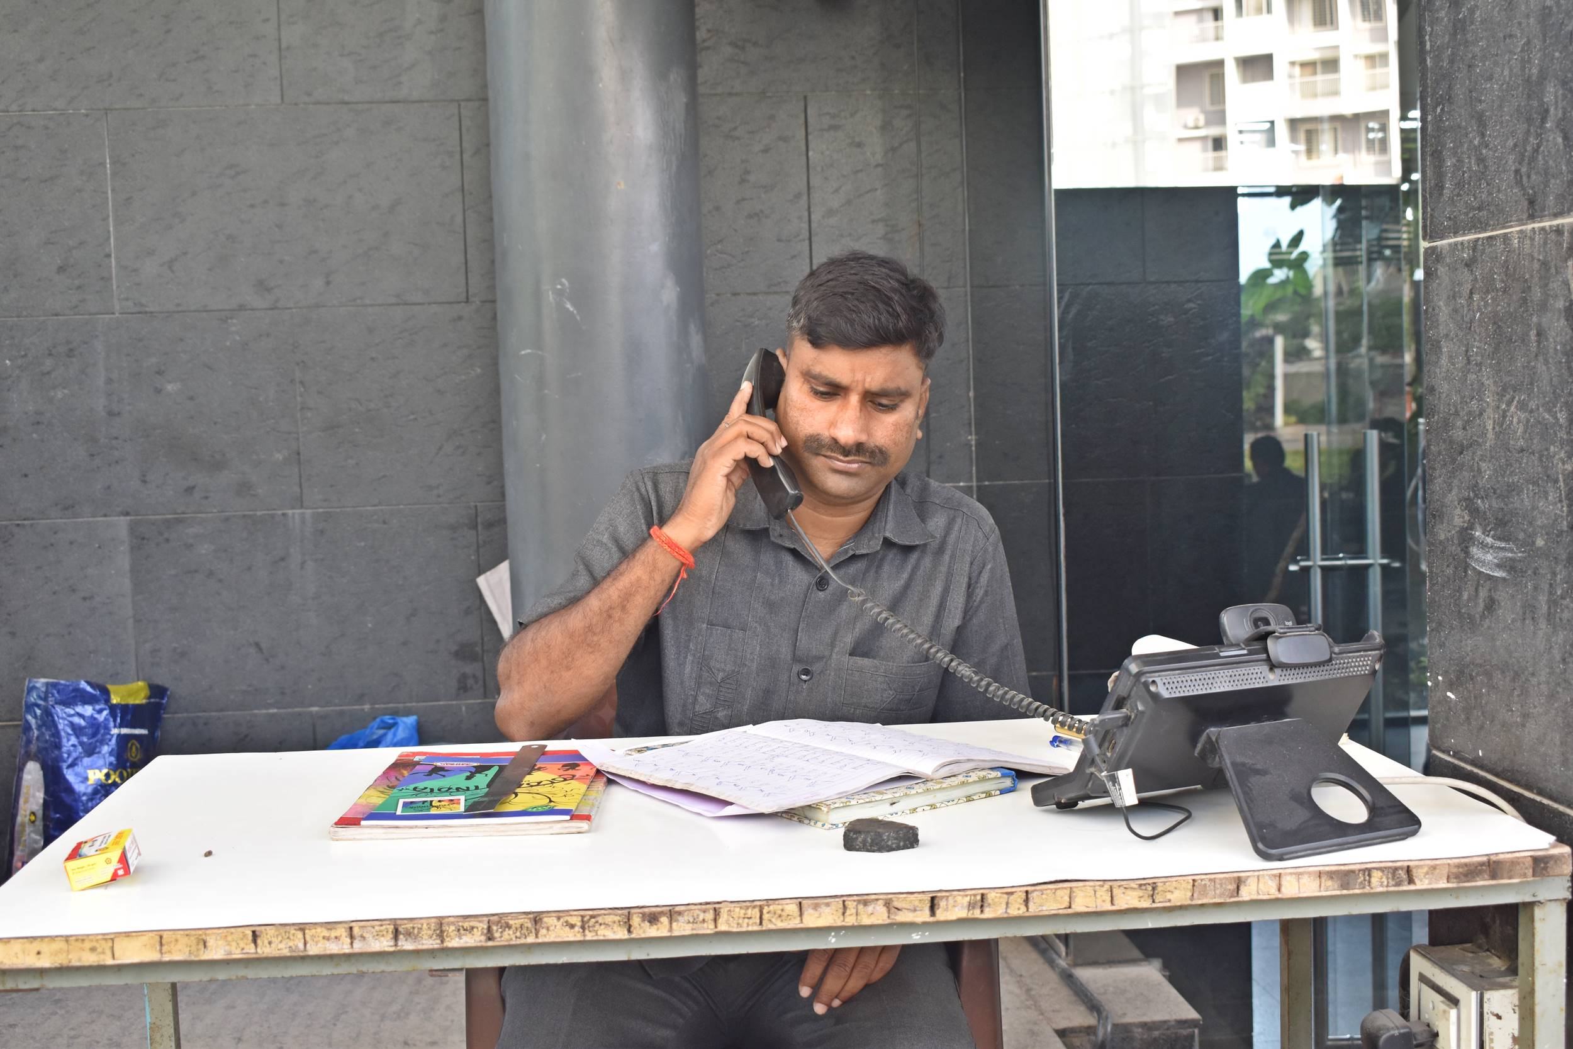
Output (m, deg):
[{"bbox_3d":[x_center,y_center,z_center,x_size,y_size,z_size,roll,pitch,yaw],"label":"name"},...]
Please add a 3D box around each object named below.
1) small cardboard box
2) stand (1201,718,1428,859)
[{"bbox_3d":[-0.520,0.255,1.399,0.044,0.022,0.040,-13,14,-6],"label":"small cardboard box"},{"bbox_3d":[0.394,0.198,1.414,0.151,0.078,0.118,-4,5,-20],"label":"stand"}]

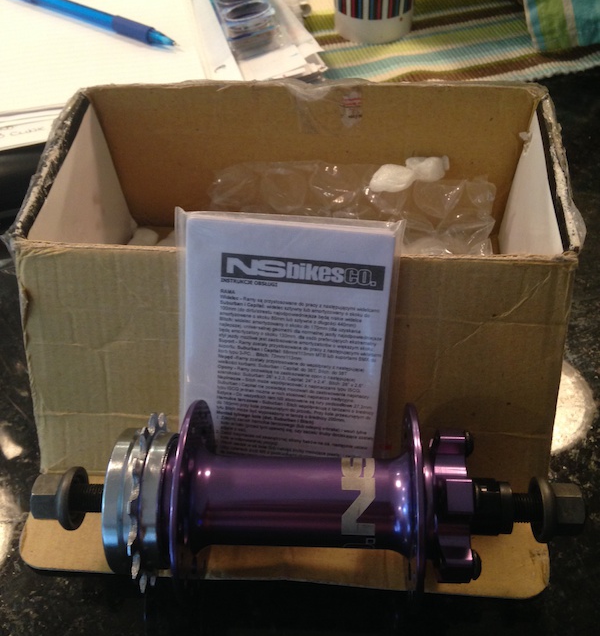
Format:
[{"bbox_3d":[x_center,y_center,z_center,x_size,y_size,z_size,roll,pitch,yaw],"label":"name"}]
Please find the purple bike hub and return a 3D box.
[{"bbox_3d":[0.001,0.063,0.260,0.185,0.069,0.069,1,47,3],"label":"purple bike hub"}]

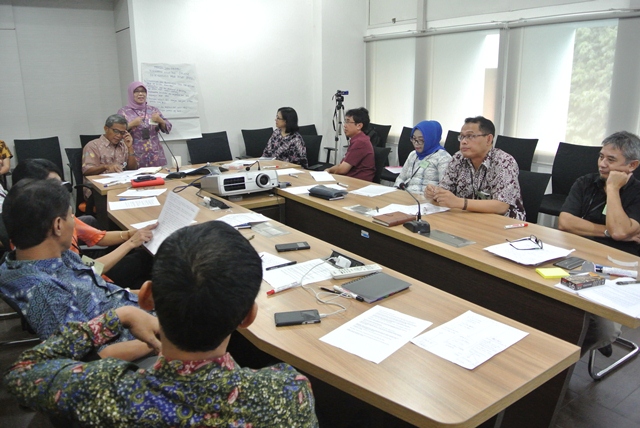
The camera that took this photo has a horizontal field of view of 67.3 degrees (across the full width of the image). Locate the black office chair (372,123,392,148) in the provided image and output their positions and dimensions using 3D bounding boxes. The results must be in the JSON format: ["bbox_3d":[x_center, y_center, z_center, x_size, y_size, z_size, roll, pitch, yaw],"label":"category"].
[{"bbox_3d":[0.618,-0.751,6.761,0.620,0.930,0.580,-10,17,-32],"label":"black office chair"}]

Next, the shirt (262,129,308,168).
[{"bbox_3d":[-0.365,-0.617,5.115,0.460,0.580,0.310,6,16,24],"label":"shirt"}]

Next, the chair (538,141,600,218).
[{"bbox_3d":[2.068,-0.115,4.215,0.620,0.930,0.580,-10,17,-32],"label":"chair"}]

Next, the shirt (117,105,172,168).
[{"bbox_3d":[-1.782,-0.762,5.012,0.560,0.730,0.320,-3,15,-7],"label":"shirt"}]

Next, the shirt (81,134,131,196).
[{"bbox_3d":[-1.964,-0.437,4.434,0.470,0.600,0.320,-12,18,-36],"label":"shirt"}]

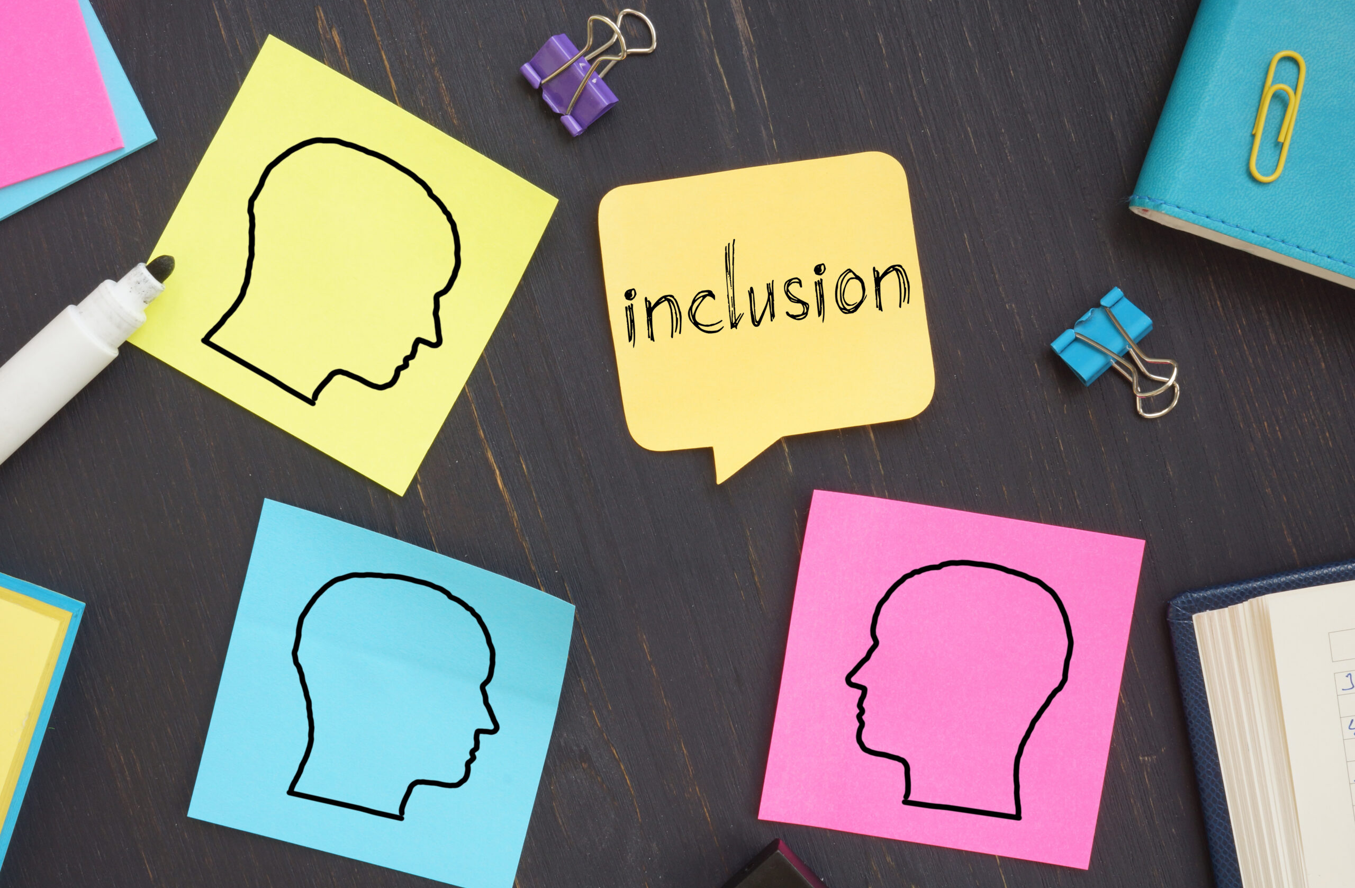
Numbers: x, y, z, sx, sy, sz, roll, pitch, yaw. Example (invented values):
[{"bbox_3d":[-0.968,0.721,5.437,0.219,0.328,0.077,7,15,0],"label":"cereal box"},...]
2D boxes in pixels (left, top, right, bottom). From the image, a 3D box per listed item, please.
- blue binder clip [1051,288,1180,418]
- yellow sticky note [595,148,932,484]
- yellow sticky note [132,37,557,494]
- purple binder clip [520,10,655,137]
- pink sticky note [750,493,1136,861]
[{"bbox_3d":[0.101,-0.018,0.376,0.019,0.015,0.029,-41,91,2],"label":"blue binder clip"},{"bbox_3d":[0.021,-0.028,0.383,0.071,0.002,0.070,-8,92,1],"label":"yellow sticky note"},{"bbox_3d":[-0.078,-0.040,0.384,0.076,0.002,0.076,29,92,0],"label":"yellow sticky note"},{"bbox_3d":[-0.018,-0.086,0.374,0.029,0.017,0.020,-39,91,2],"label":"purple binder clip"},{"bbox_3d":[0.062,0.054,0.385,0.076,0.002,0.076,9,92,0],"label":"pink sticky note"}]

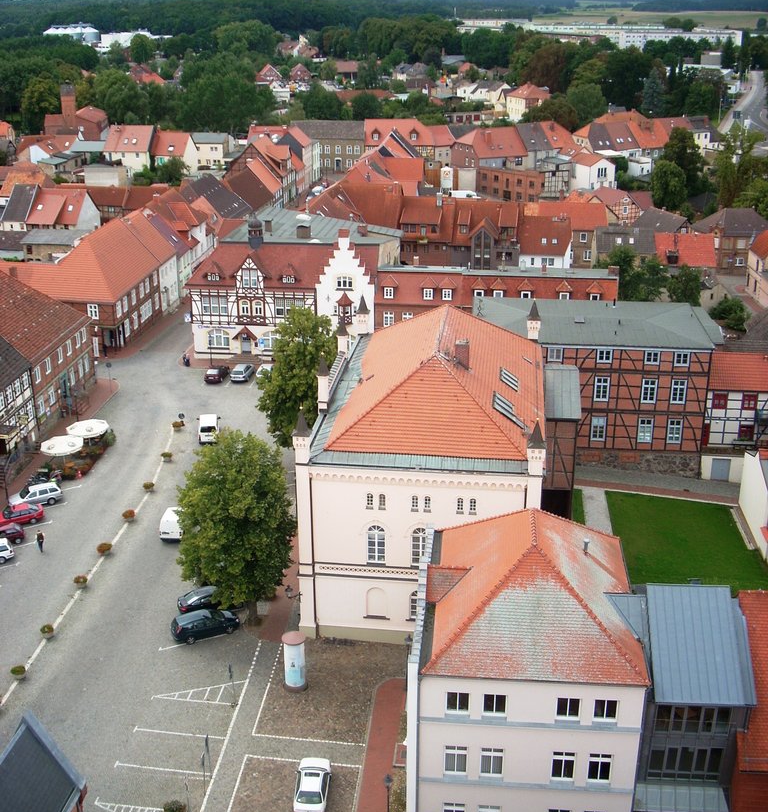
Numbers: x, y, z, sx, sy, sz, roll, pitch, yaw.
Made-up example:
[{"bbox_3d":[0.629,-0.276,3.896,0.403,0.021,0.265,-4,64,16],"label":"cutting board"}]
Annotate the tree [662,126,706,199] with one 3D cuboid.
[{"bbox_3d":[60.477,-49.162,221.817,8.545,13.780,8.545,0,21,0],"label":"tree"}]

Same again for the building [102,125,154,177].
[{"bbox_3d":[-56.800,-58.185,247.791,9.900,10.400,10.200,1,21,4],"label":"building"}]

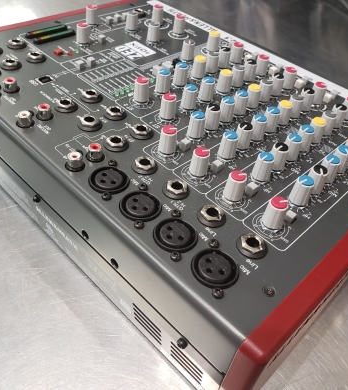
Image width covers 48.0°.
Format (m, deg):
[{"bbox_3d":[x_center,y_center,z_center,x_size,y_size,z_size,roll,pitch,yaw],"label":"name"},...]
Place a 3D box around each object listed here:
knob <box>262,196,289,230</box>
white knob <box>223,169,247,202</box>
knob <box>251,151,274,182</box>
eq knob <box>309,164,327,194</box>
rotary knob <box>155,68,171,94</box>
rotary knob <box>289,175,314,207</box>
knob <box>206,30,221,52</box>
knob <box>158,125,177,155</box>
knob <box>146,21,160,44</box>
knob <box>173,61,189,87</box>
[{"bbox_3d":[0.050,0.009,0.192,0.011,0.014,0.011,4,44,-4],"label":"knob"},{"bbox_3d":[0.033,-0.005,0.212,0.010,0.014,0.010,4,44,-4],"label":"white knob"},{"bbox_3d":[0.050,-0.016,0.217,0.011,0.014,0.011,4,44,-4],"label":"knob"},{"bbox_3d":[0.081,-0.009,0.224,0.010,0.014,0.010,4,44,-5],"label":"eq knob"},{"bbox_3d":[-0.007,-0.081,0.276,0.011,0.014,0.011,4,44,-4],"label":"rotary knob"},{"bbox_3d":[0.070,-0.003,0.216,0.010,0.014,0.010,4,44,-4],"label":"rotary knob"},{"bbox_3d":[0.035,-0.137,0.349,0.010,0.014,0.010,-6,46,-15],"label":"knob"},{"bbox_3d":[-0.004,-0.033,0.236,0.010,0.014,0.010,-4,45,-13],"label":"knob"},{"bbox_3d":[-0.018,-0.140,0.336,0.011,0.014,0.011,4,44,-4],"label":"knob"},{"bbox_3d":[0.005,-0.089,0.286,0.011,0.014,0.011,4,44,-4],"label":"knob"}]

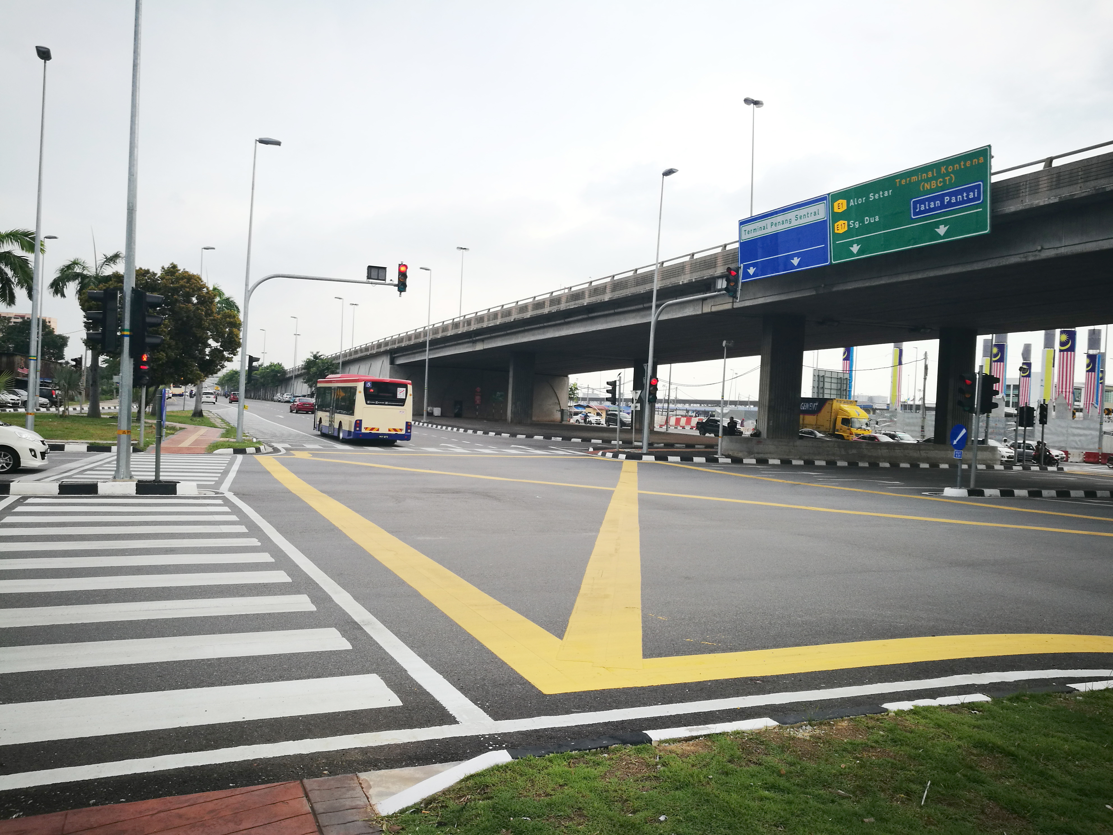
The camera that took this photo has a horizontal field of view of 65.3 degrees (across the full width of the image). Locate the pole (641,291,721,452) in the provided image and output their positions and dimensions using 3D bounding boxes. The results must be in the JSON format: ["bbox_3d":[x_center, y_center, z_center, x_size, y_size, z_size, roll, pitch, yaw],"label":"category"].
[{"bbox_3d":[5.213,-1.735,36.548,0.400,6.700,5.200,3,1,-26],"label":"pole"}]

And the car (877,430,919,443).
[{"bbox_3d":[26.577,1.833,67.490,1.740,1.550,4.450,3,1,-26],"label":"car"}]

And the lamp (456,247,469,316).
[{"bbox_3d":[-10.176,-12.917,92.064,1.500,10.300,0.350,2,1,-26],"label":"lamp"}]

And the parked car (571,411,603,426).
[{"bbox_3d":[3.824,0.152,107.991,1.700,1.450,4.350,3,1,-32],"label":"parked car"}]

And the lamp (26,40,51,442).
[{"bbox_3d":[-16.486,-5.388,27.533,0.400,12.250,1.050,3,1,-22],"label":"lamp"}]

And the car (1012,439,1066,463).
[{"bbox_3d":[29.323,2.093,53.991,1.720,1.420,4.400,3,1,-17],"label":"car"}]

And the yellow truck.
[{"bbox_3d":[22.274,0.284,72.430,2.400,3.750,8.300,3,1,-26],"label":"yellow truck"}]

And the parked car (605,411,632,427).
[{"bbox_3d":[6.723,0.311,88.990,1.720,1.500,4.300,2,1,-26],"label":"parked car"}]

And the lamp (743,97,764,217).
[{"bbox_3d":[12.525,-14.354,56.077,1.600,12.200,0.400,3,1,-26],"label":"lamp"}]

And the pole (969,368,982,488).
[{"bbox_3d":[11.631,0.300,24.000,0.115,3.320,0.115,4,1,0],"label":"pole"}]

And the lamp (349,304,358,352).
[{"bbox_3d":[-36.253,-14.261,154.075,1.550,12.000,0.400,3,1,-26],"label":"lamp"}]

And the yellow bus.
[{"bbox_3d":[-9.661,-0.392,42.367,2.500,3.080,9.000,2,1,-26],"label":"yellow bus"}]

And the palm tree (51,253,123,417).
[{"bbox_3d":[-23.556,-4.187,44.000,4.100,8.500,4.100,3,1,0],"label":"palm tree"}]

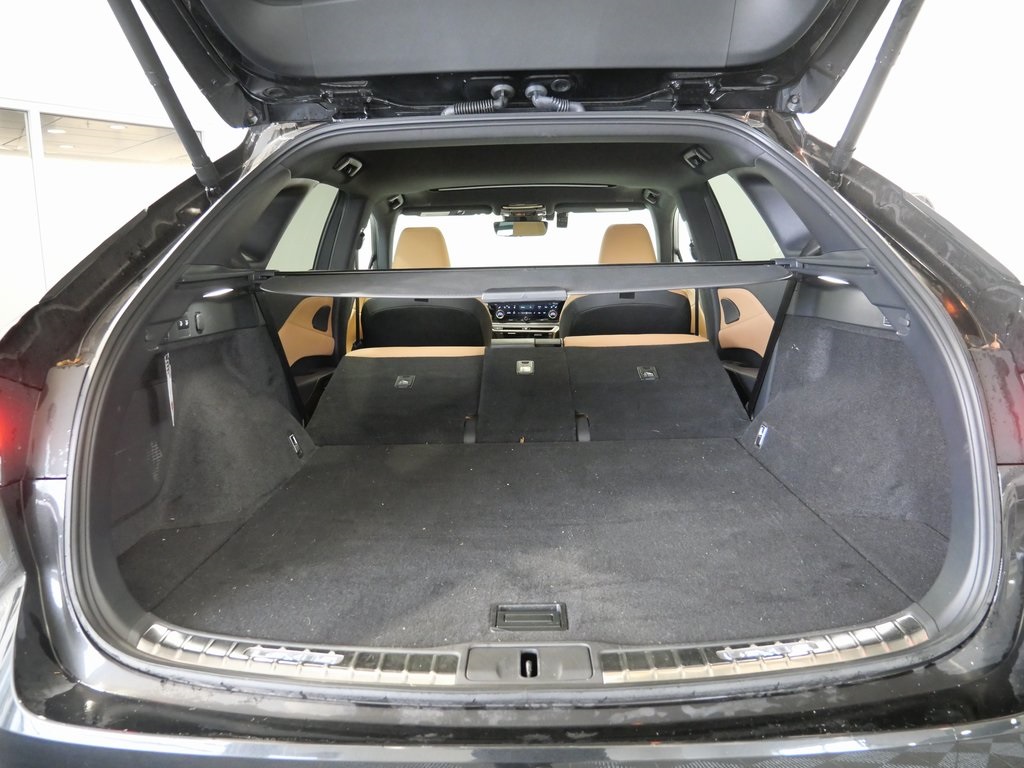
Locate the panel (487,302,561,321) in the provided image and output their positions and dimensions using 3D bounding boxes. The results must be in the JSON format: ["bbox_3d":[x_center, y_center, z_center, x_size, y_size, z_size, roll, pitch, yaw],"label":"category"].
[{"bbox_3d":[0.065,-0.346,3.440,0.360,0.100,0.035,-1,-12,1],"label":"panel"}]

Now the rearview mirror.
[{"bbox_3d":[0.045,-0.735,3.360,0.255,0.070,0.045,1,15,13],"label":"rearview mirror"}]

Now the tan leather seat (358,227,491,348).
[{"bbox_3d":[-0.331,-0.144,3.170,0.540,1.060,0.800,-1,10,1],"label":"tan leather seat"}]

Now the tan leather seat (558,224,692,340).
[{"bbox_3d":[0.462,-0.154,3.170,0.540,1.060,0.800,-1,10,1],"label":"tan leather seat"}]

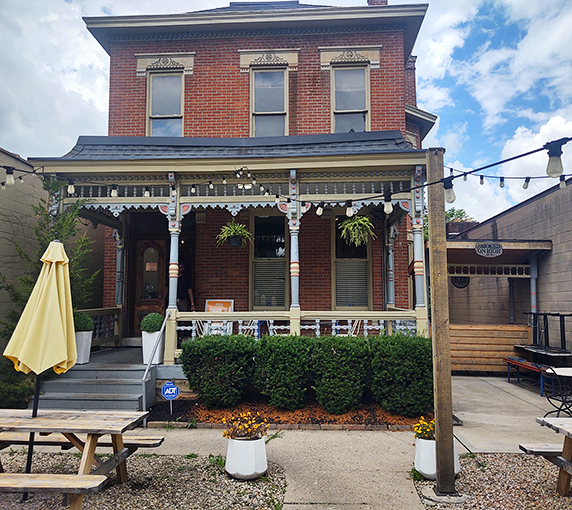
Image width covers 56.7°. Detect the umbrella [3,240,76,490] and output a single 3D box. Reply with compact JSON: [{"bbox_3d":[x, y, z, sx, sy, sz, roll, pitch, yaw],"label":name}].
[{"bbox_3d":[-2.185,1.010,4.741,0.640,2.310,0.600,5,-5,4],"label":"umbrella"}]

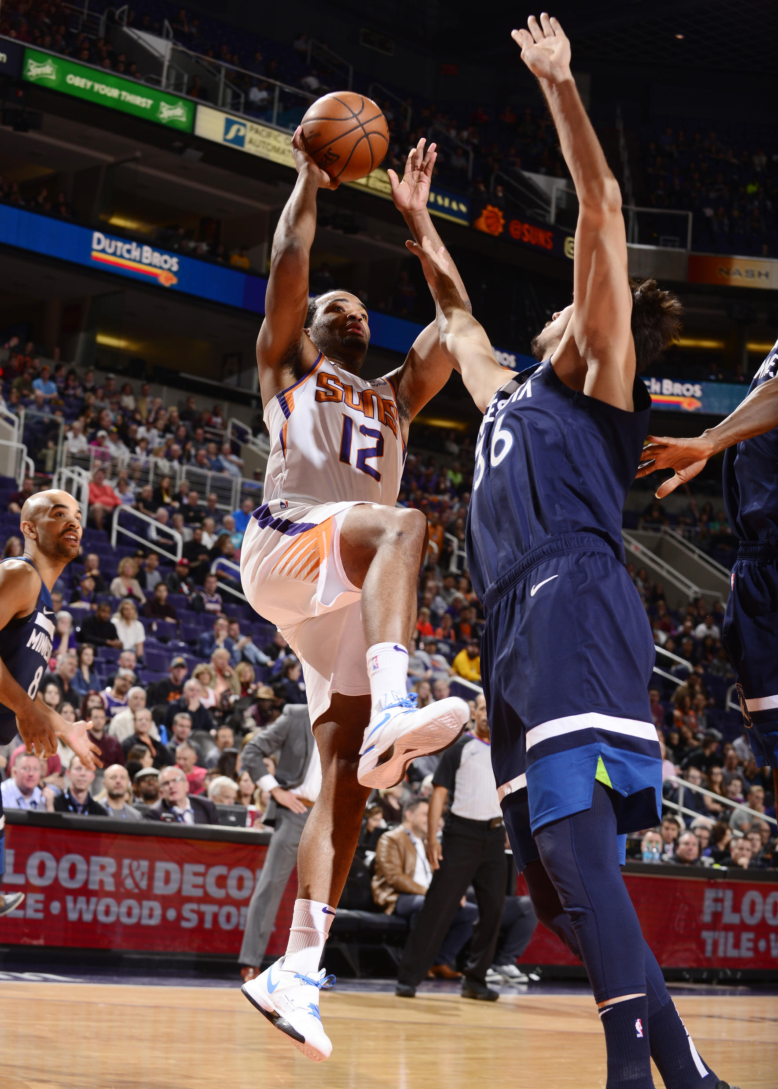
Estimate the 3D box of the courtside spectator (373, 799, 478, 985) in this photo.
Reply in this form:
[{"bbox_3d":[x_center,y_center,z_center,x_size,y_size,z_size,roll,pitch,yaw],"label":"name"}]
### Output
[{"bbox_3d":[0.270,2.488,16.366,0.700,1.290,0.530,-3,-11,41],"label":"courtside spectator"}]

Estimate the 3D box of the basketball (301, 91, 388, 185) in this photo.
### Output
[{"bbox_3d":[-0.118,-1.096,6.100,0.240,0.240,0.240,4,-8,0],"label":"basketball"}]

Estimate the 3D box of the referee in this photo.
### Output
[{"bbox_3d":[0.462,1.830,13.783,0.570,1.860,0.480,9,-10,-33],"label":"referee"}]

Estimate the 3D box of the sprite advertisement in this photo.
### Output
[{"bbox_3d":[-6.424,-10.392,52.000,4.800,0.720,0.100,11,-11,-42],"label":"sprite advertisement"}]

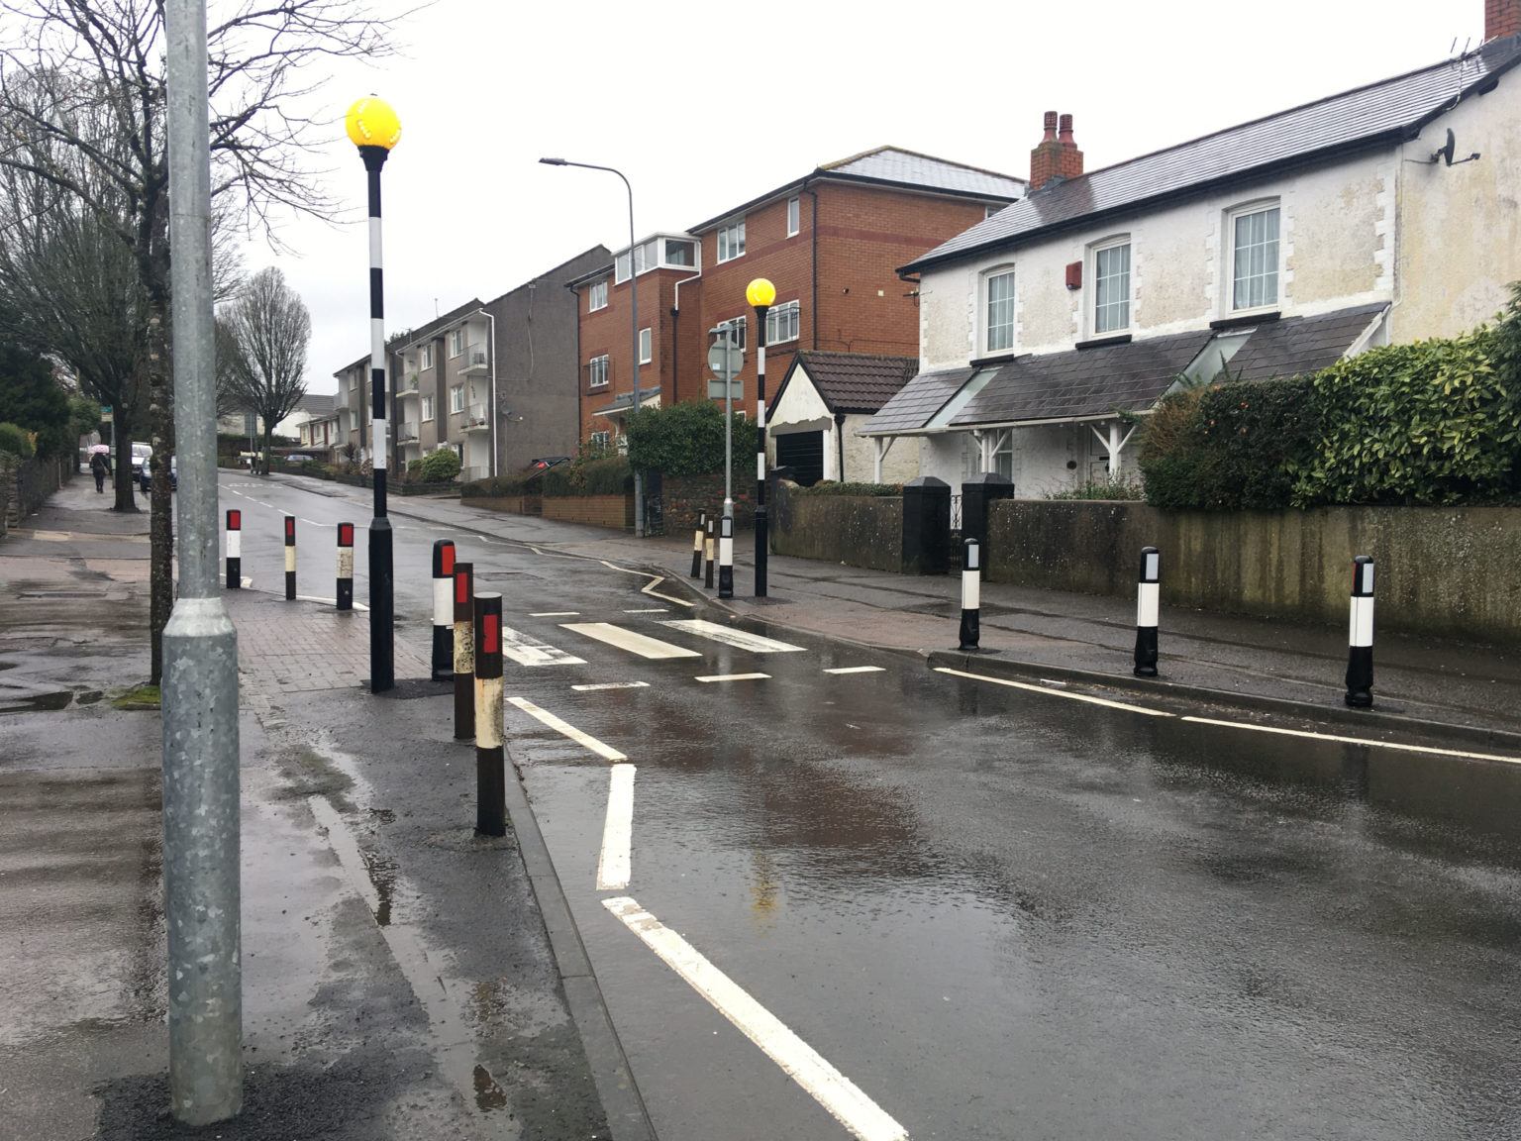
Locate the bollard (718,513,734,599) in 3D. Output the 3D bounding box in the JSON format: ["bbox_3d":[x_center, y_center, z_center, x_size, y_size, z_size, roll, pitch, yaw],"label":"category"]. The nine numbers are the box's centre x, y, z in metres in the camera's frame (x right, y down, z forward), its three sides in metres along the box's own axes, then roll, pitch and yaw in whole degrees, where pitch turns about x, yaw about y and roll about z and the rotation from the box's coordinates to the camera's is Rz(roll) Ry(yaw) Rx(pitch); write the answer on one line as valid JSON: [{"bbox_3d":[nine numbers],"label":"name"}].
[{"bbox_3d":[-0.401,-0.158,14.798,0.160,0.940,0.160,-1,4,-14],"label":"bollard"}]

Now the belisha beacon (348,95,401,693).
[{"bbox_3d":[-2.563,-1.150,8.540,0.360,3.950,0.360,-1,5,-24],"label":"belisha beacon"}]

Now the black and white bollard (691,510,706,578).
[{"bbox_3d":[-0.902,-0.390,18.653,0.112,0.980,0.112,4,5,-24],"label":"black and white bollard"}]

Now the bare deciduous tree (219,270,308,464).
[{"bbox_3d":[-28.252,-11.471,73.000,4.900,11.800,4.900,-2,4,-27],"label":"bare deciduous tree"}]

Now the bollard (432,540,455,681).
[{"bbox_3d":[-2.239,0.282,9.016,0.163,0.985,0.163,0,5,-24],"label":"bollard"}]

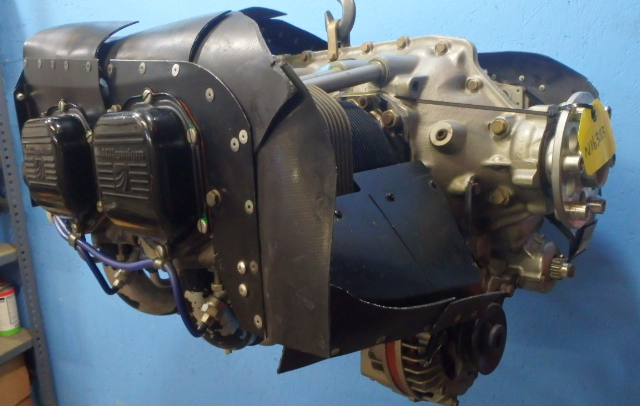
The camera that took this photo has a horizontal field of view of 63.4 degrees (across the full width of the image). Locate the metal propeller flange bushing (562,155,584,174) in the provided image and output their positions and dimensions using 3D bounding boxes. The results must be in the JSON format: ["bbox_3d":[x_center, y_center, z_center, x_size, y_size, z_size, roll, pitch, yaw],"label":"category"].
[{"bbox_3d":[0.254,-0.038,0.518,0.017,0.017,0.017,6,14,42],"label":"metal propeller flange bushing"}]

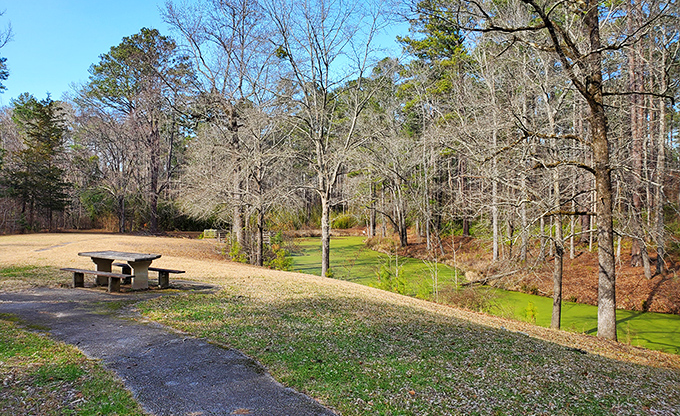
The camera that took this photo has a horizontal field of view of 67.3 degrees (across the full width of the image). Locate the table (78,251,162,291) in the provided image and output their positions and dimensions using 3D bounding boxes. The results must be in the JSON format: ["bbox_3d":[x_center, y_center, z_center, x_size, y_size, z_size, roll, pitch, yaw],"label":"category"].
[{"bbox_3d":[-5.070,1.460,11.860,2.000,0.760,0.800,0,-1,31],"label":"table"}]

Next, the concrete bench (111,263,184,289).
[{"bbox_3d":[-4.670,1.645,12.330,2.250,0.420,0.260,0,-1,31],"label":"concrete bench"}]

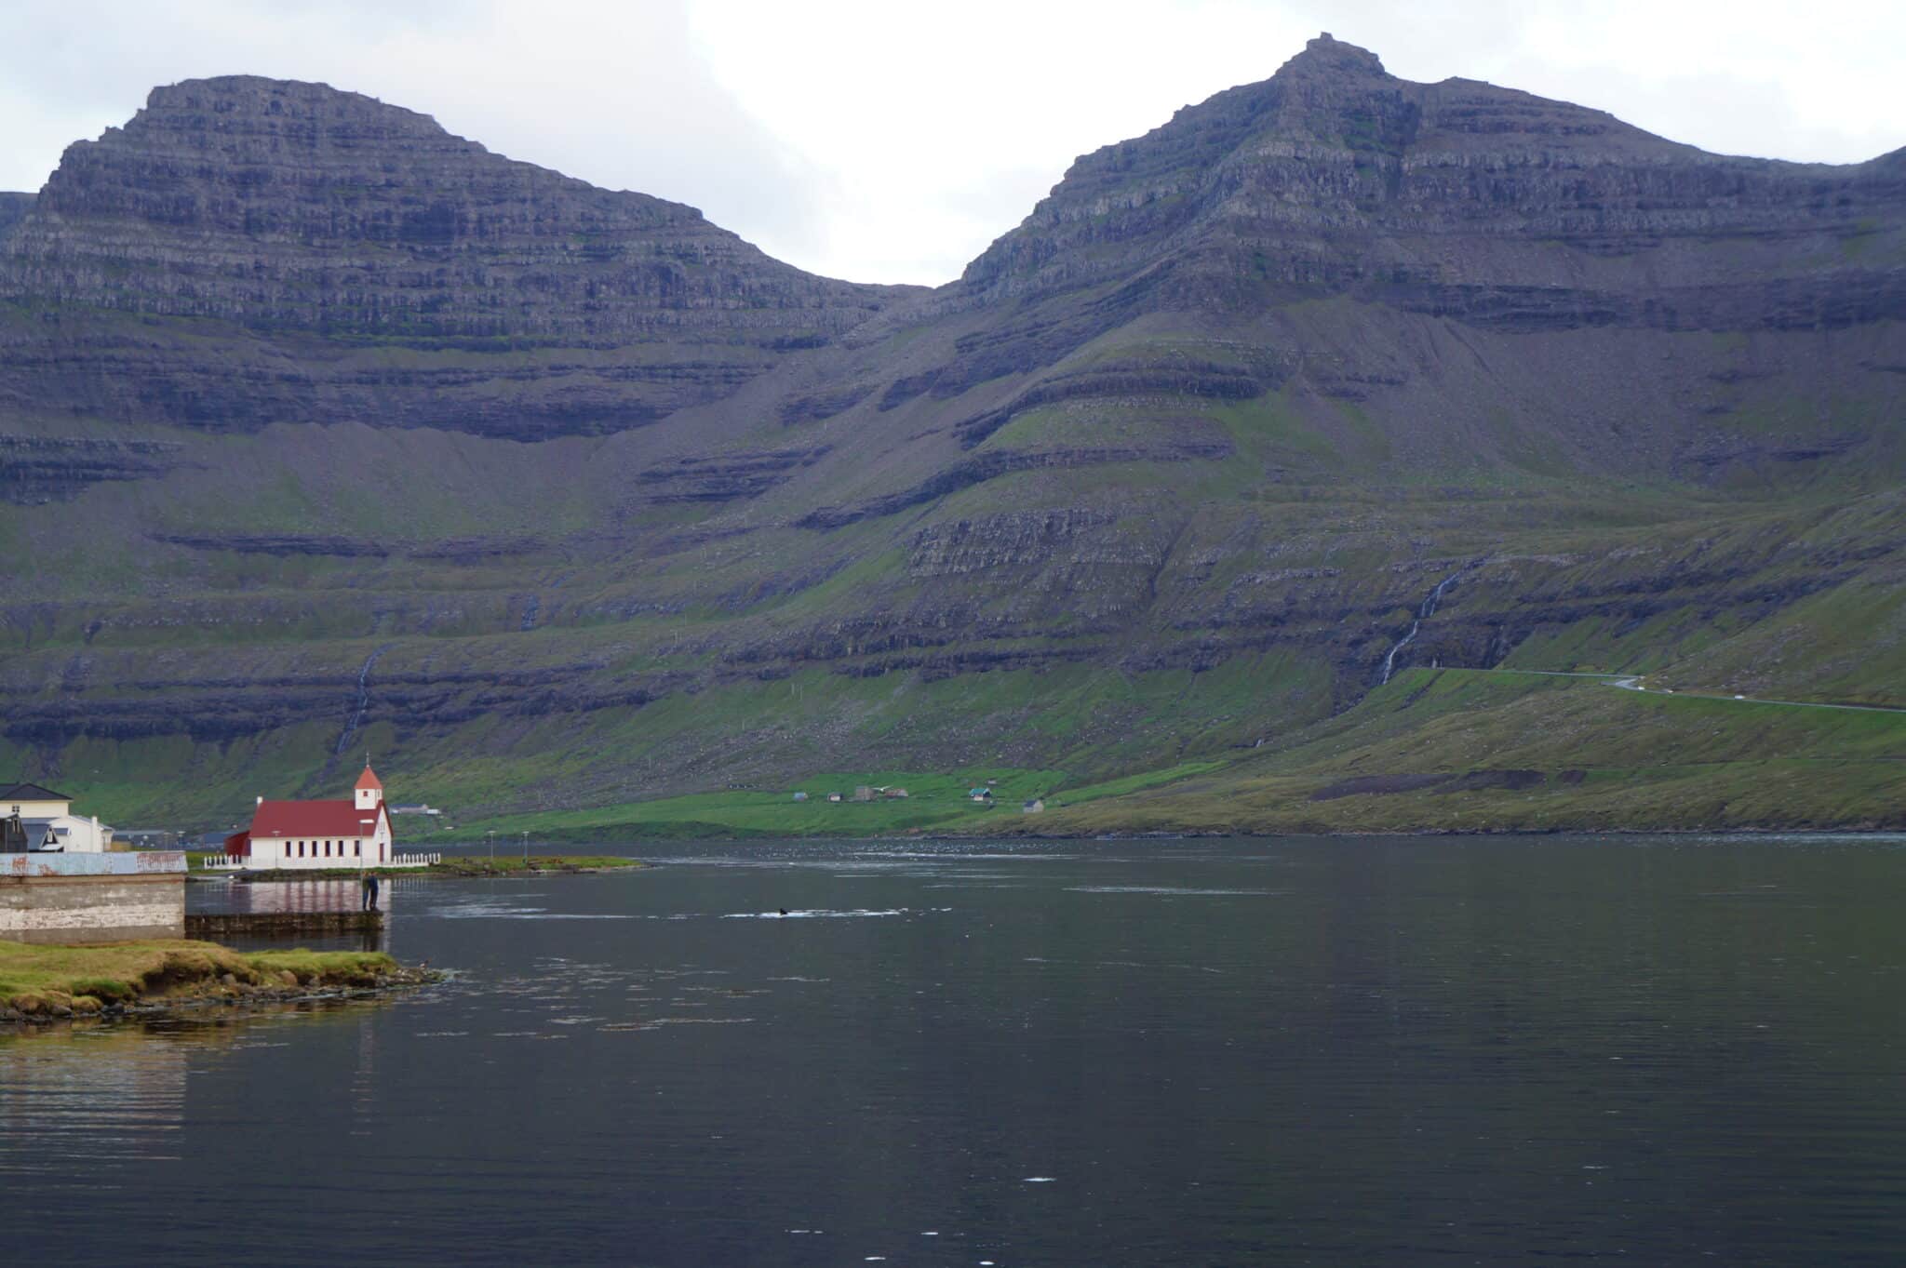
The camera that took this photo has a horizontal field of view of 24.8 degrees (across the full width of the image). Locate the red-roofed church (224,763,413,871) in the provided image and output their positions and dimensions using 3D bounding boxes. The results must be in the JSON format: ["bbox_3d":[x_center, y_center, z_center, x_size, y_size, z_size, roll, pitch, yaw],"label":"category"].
[{"bbox_3d":[-65.020,18.290,437.000,15.800,10.500,7.200,-1,-3,7],"label":"red-roofed church"}]

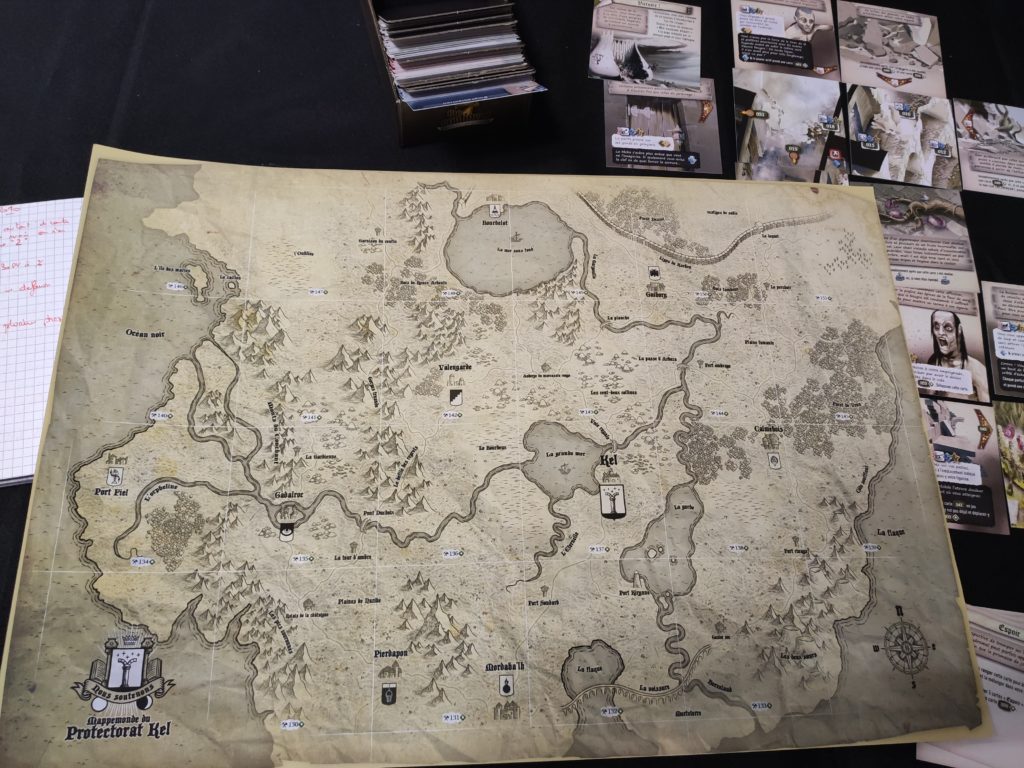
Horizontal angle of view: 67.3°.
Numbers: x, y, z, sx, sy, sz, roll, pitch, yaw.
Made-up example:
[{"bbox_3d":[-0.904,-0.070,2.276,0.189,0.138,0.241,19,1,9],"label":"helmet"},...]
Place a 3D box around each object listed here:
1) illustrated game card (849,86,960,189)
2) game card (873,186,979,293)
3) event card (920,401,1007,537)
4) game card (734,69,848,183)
[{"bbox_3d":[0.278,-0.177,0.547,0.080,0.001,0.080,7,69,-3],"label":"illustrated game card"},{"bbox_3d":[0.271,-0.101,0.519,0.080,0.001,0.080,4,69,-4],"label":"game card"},{"bbox_3d":[0.257,0.047,0.463,0.080,0.001,0.080,7,69,-3],"label":"event card"},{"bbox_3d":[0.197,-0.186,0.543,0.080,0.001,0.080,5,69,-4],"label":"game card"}]

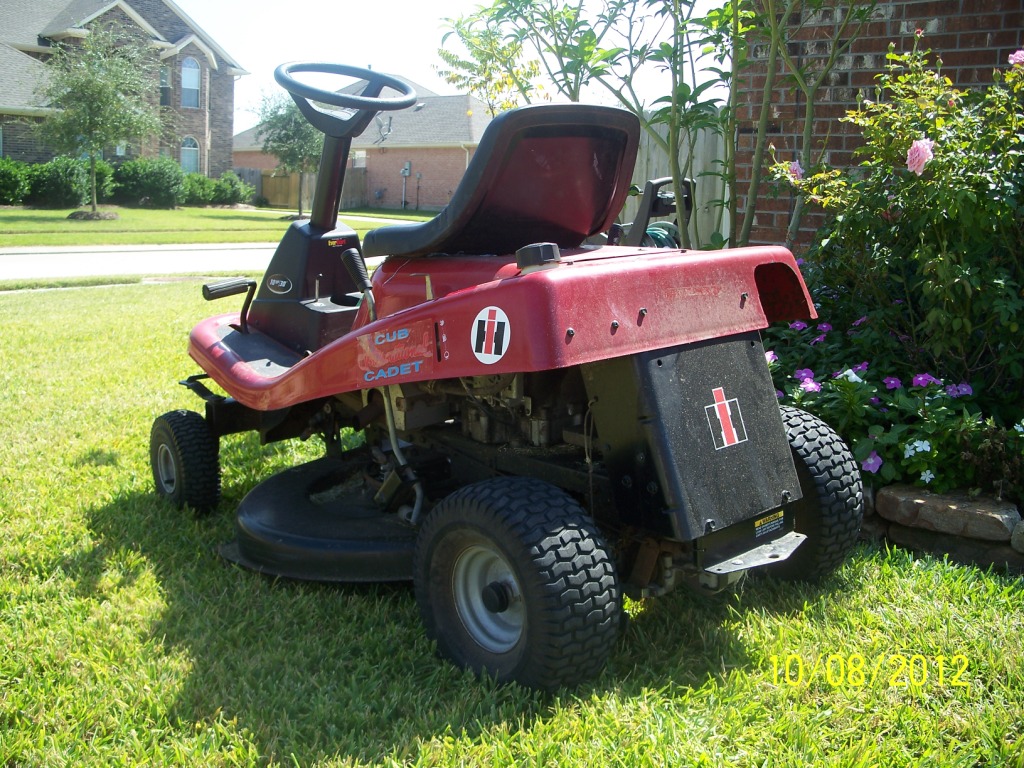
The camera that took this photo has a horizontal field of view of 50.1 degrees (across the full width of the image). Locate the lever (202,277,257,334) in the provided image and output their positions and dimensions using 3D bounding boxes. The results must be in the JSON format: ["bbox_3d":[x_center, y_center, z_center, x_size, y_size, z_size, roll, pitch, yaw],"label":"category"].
[{"bbox_3d":[-0.727,-0.196,2.746,0.155,0.150,0.080,-11,16,-43],"label":"lever"}]

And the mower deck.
[{"bbox_3d":[-0.274,0.262,2.602,0.860,0.150,0.780,-11,16,-43],"label":"mower deck"}]

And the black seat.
[{"bbox_3d":[-0.025,-0.403,2.244,0.410,0.315,0.500,-11,16,-43],"label":"black seat"}]

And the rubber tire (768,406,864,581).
[{"bbox_3d":[0.554,0.236,2.317,0.165,0.374,0.374,-11,16,-43],"label":"rubber tire"}]

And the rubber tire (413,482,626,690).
[{"bbox_3d":[0.004,0.341,1.803,0.165,0.374,0.374,-11,16,-43],"label":"rubber tire"}]

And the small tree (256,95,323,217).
[{"bbox_3d":[-6.466,-6.933,33.156,2.423,3.678,2.423,1,11,0],"label":"small tree"}]

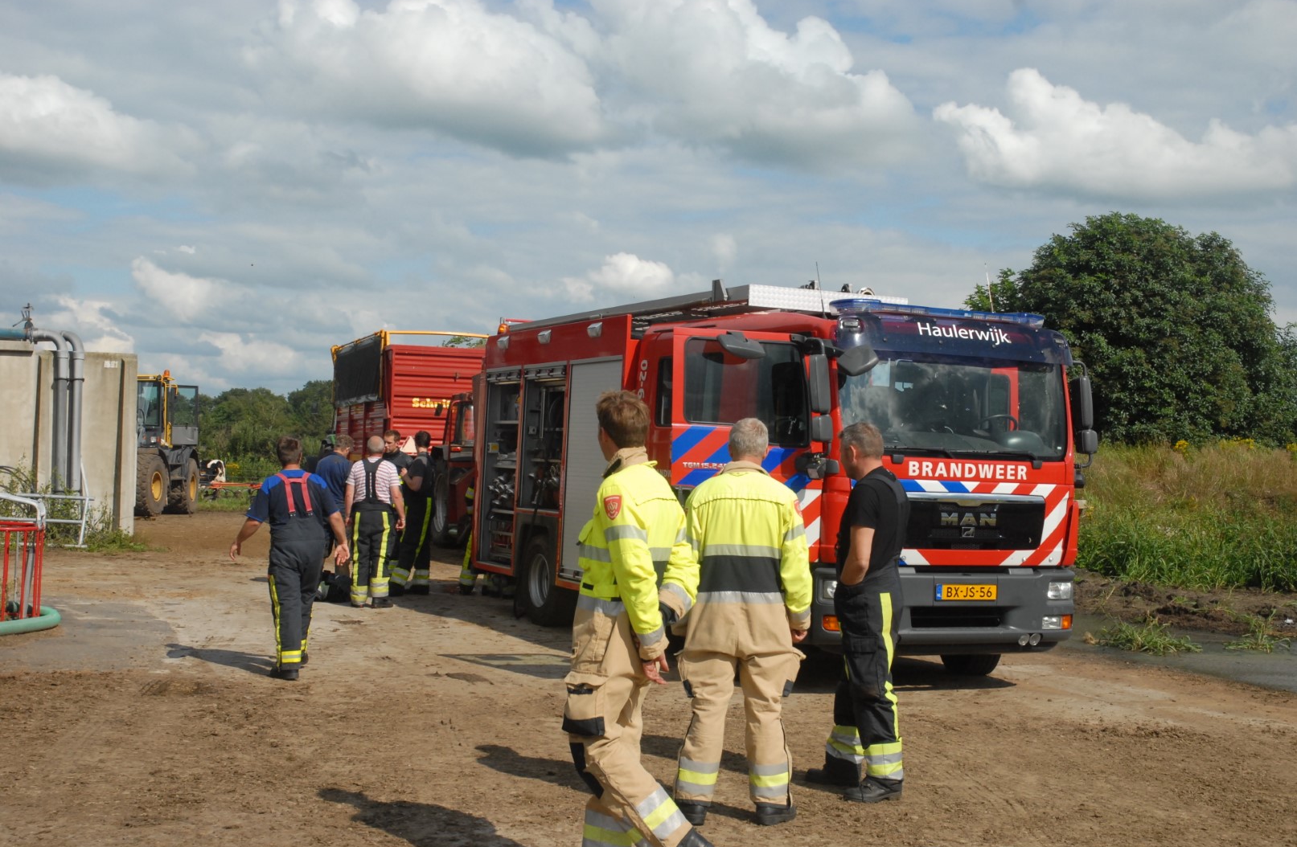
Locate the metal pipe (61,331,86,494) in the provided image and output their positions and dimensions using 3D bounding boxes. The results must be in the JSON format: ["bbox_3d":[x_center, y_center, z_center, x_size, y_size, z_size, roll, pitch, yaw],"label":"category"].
[{"bbox_3d":[-9.446,-0.167,25.500,0.400,2.650,0.300,1,-1,-30],"label":"metal pipe"}]

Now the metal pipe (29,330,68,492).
[{"bbox_3d":[-9.824,-0.199,25.400,0.620,2.630,0.280,1,-1,-30],"label":"metal pipe"}]

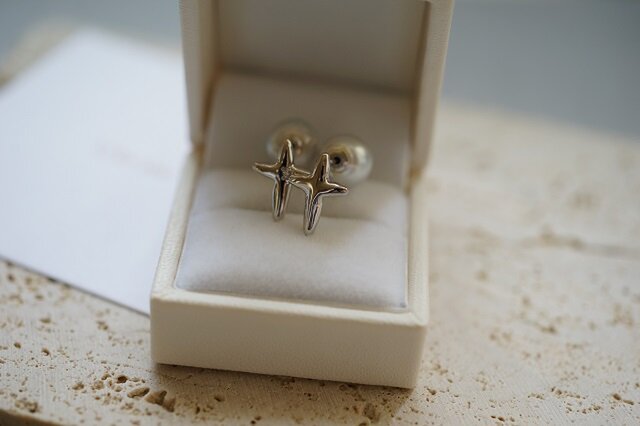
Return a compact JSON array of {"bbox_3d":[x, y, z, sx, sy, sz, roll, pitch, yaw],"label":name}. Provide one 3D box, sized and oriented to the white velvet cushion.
[{"bbox_3d":[-0.004,-0.001,0.201,0.048,0.018,0.059,5,45,1],"label":"white velvet cushion"}]

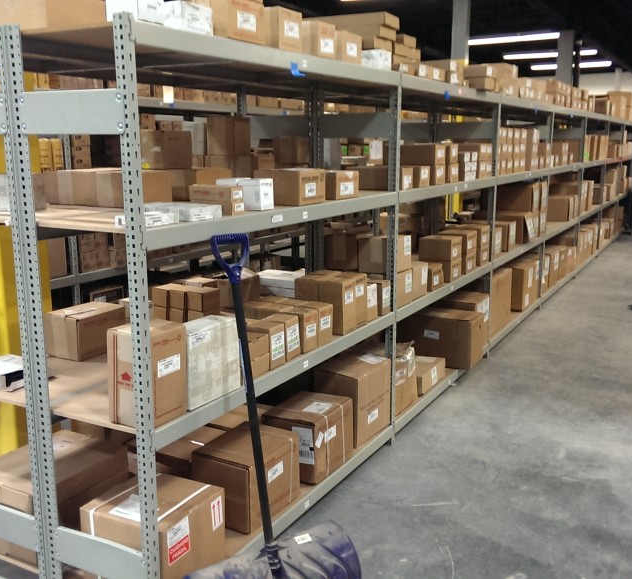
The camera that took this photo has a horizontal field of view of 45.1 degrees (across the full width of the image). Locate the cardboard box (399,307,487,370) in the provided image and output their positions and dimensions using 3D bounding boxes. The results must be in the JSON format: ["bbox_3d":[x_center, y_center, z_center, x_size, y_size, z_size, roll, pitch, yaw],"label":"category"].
[{"bbox_3d":[0.845,0.315,5.167,0.510,0.320,0.310,6,12,28],"label":"cardboard box"}]

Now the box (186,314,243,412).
[{"bbox_3d":[-0.386,0.239,2.556,0.113,0.248,0.273,6,12,29],"label":"box"}]

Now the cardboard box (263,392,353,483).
[{"bbox_3d":[-0.032,0.670,3.489,0.268,0.275,0.371,6,12,28],"label":"cardboard box"}]

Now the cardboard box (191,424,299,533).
[{"bbox_3d":[-0.273,0.750,3.091,0.262,0.270,0.384,6,12,27],"label":"cardboard box"}]

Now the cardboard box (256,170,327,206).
[{"bbox_3d":[-0.103,-0.422,3.126,0.204,0.130,0.238,5,12,26],"label":"cardboard box"}]

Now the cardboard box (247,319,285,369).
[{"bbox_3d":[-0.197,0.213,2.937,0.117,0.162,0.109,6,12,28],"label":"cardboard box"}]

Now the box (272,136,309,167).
[{"bbox_3d":[-0.116,-0.668,3.670,0.130,0.125,0.107,6,12,28],"label":"box"}]

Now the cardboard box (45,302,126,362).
[{"bbox_3d":[-0.942,0.171,3.137,0.187,0.173,0.254,6,13,31],"label":"cardboard box"}]

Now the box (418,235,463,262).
[{"bbox_3d":[0.781,-0.261,4.765,0.207,0.128,0.204,6,12,28],"label":"box"}]

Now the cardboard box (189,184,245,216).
[{"bbox_3d":[-0.344,-0.310,2.640,0.177,0.095,0.071,6,12,27],"label":"cardboard box"}]

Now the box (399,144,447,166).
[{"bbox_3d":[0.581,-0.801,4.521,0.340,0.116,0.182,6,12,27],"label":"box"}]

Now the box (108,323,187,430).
[{"bbox_3d":[-0.515,0.259,2.355,0.147,0.286,0.190,6,13,29],"label":"box"}]

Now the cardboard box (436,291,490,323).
[{"bbox_3d":[0.988,0.232,5.469,0.420,0.368,0.346,6,12,27],"label":"cardboard box"}]

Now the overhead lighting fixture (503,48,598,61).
[{"bbox_3d":[6.414,-6.406,20.777,2.440,0.100,0.160,6,12,28],"label":"overhead lighting fixture"}]

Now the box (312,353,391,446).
[{"bbox_3d":[0.190,0.552,3.871,0.251,0.360,0.352,7,13,32],"label":"box"}]

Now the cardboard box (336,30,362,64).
[{"bbox_3d":[0.086,-1.026,3.278,0.165,0.133,0.182,5,12,27],"label":"cardboard box"}]

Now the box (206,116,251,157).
[{"bbox_3d":[-0.412,-0.724,3.605,0.140,0.178,0.155,6,12,27],"label":"box"}]

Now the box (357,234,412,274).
[{"bbox_3d":[0.367,-0.190,4.039,0.236,0.177,0.166,5,12,27],"label":"box"}]

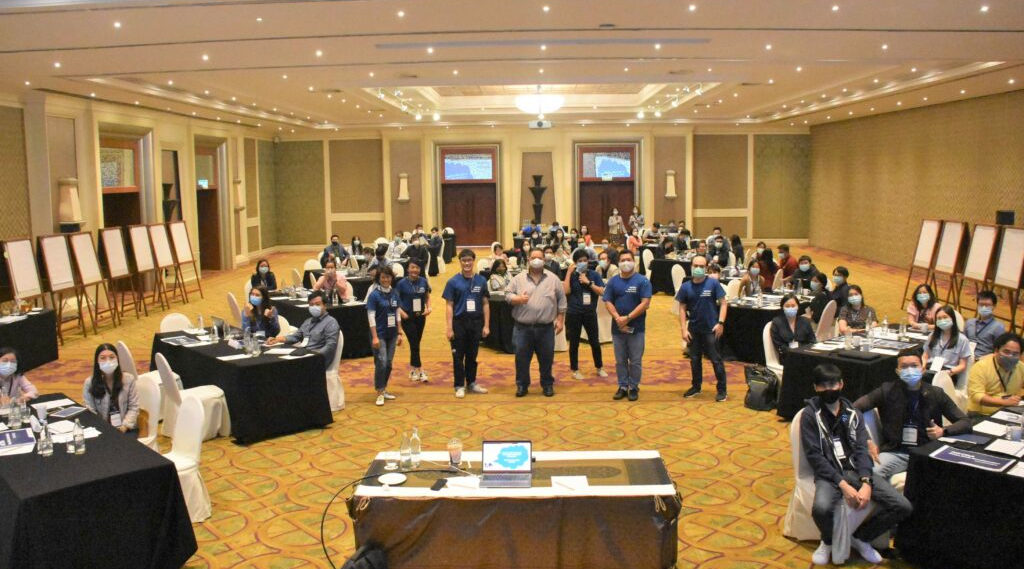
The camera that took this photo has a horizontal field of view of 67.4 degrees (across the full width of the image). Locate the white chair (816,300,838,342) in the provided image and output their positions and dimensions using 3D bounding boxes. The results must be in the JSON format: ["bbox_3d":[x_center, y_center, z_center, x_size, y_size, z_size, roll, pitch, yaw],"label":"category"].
[{"bbox_3d":[4.060,0.648,10.453,0.570,0.940,0.460,8,11,43],"label":"white chair"}]

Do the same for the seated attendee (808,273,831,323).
[{"bbox_3d":[3.965,0.497,10.036,0.720,1.220,0.500,0,8,2],"label":"seated attendee"}]

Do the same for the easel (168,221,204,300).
[{"bbox_3d":[-7.153,-0.488,16.575,0.640,1.730,0.690,0,8,6],"label":"easel"}]

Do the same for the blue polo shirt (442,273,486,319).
[{"bbox_3d":[-0.553,0.141,8.944,0.500,0.540,0.270,0,8,-3],"label":"blue polo shirt"}]

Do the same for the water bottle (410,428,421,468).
[{"bbox_3d":[-0.624,1.050,4.970,0.066,0.260,0.066,-1,8,0],"label":"water bottle"}]

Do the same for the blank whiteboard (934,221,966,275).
[{"bbox_3d":[7.680,-0.630,13.450,0.050,0.910,0.660,9,8,2],"label":"blank whiteboard"}]

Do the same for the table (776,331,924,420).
[{"bbox_3d":[4.000,1.008,8.575,2.200,0.770,0.840,-8,11,-43],"label":"table"}]

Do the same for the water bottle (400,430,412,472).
[{"bbox_3d":[-0.672,1.045,4.847,0.065,0.245,0.065,0,8,2],"label":"water bottle"}]

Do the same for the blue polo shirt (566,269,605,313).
[{"bbox_3d":[0.940,0.071,9.663,0.500,0.600,0.300,0,8,3],"label":"blue polo shirt"}]

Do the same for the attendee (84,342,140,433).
[{"bbox_3d":[-3.265,1.107,6.189,0.550,1.220,0.750,1,8,10],"label":"attendee"}]

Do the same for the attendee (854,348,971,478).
[{"bbox_3d":[2.900,1.112,5.598,0.760,1.270,0.760,1,8,12],"label":"attendee"}]

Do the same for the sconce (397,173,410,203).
[{"bbox_3d":[-3.753,-3.276,26.225,0.420,0.950,0.240,0,8,2],"label":"sconce"}]

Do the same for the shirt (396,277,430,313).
[{"bbox_3d":[-1.261,0.135,9.834,0.430,0.500,0.250,-3,8,-12],"label":"shirt"}]

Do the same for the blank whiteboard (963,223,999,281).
[{"bbox_3d":[7.391,-0.488,12.091,0.050,0.895,0.660,9,8,2],"label":"blank whiteboard"}]

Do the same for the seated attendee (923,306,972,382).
[{"bbox_3d":[4.340,0.840,7.850,0.500,1.240,0.750,7,11,43],"label":"seated attendee"}]

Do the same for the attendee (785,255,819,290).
[{"bbox_3d":[4.870,0.130,12.920,0.520,1.240,0.750,4,9,30],"label":"attendee"}]

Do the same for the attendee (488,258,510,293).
[{"bbox_3d":[-0.130,0.218,12.663,0.520,1.240,0.750,-5,9,-27],"label":"attendee"}]

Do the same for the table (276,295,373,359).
[{"bbox_3d":[-3.062,0.558,12.117,0.920,0.755,2.350,-7,10,-40],"label":"table"}]

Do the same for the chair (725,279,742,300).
[{"bbox_3d":[3.600,0.410,12.000,0.440,0.950,0.540,-7,10,-37],"label":"chair"}]

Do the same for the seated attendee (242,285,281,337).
[{"bbox_3d":[-3.380,0.620,10.330,0.500,1.220,0.750,4,9,30],"label":"seated attendee"}]

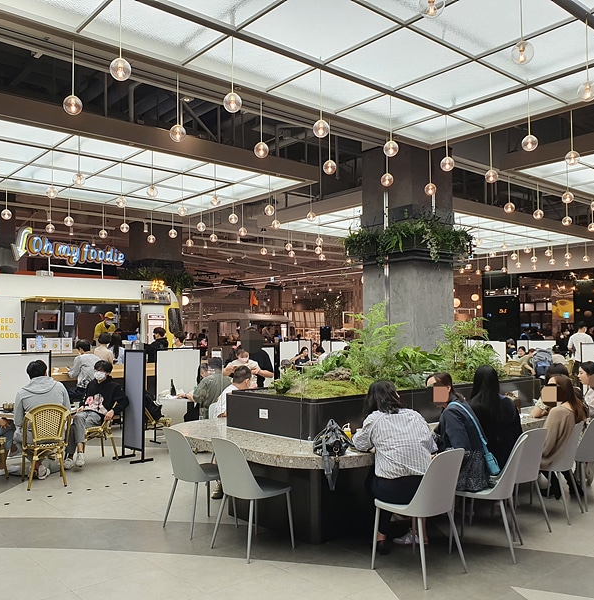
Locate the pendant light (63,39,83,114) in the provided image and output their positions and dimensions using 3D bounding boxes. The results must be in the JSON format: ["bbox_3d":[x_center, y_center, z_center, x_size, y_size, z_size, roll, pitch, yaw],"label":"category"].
[{"bbox_3d":[-1.150,-1.144,3.094,0.100,0.392,0.100,2,-4,-40],"label":"pendant light"}]

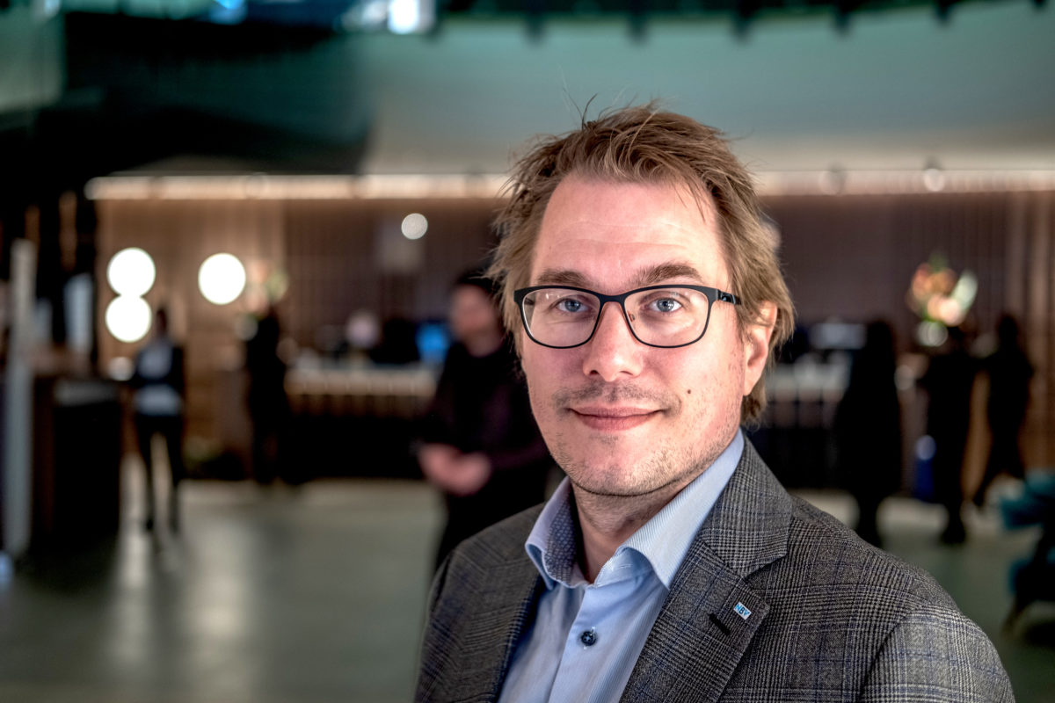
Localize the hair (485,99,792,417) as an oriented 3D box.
[{"bbox_3d":[0.084,-0.060,1.110,0.205,0.225,0.215,0,1,13],"label":"hair"}]

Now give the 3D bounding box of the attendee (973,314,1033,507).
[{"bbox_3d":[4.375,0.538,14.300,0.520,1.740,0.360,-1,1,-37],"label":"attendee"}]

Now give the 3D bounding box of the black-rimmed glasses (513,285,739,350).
[{"bbox_3d":[0.071,-0.021,1.055,0.140,0.045,0.140,0,1,13],"label":"black-rimmed glasses"}]

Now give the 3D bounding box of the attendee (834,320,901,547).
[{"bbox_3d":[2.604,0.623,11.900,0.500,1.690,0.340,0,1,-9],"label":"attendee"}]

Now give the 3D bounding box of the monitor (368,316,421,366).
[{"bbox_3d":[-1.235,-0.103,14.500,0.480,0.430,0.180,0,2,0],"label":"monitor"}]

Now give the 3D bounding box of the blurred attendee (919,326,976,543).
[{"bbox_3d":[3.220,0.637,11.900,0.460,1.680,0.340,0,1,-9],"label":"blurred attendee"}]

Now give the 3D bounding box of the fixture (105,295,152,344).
[{"bbox_3d":[-3.990,-0.320,15.500,0.420,0.420,0.420,0,1,0],"label":"fixture"}]

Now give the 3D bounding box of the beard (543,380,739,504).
[{"bbox_3d":[0.064,0.059,1.022,0.132,0.085,0.100,0,1,13],"label":"beard"}]

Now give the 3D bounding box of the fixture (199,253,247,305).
[{"bbox_3d":[-3.040,-0.724,15.500,0.420,0.420,0.420,0,1,0],"label":"fixture"}]

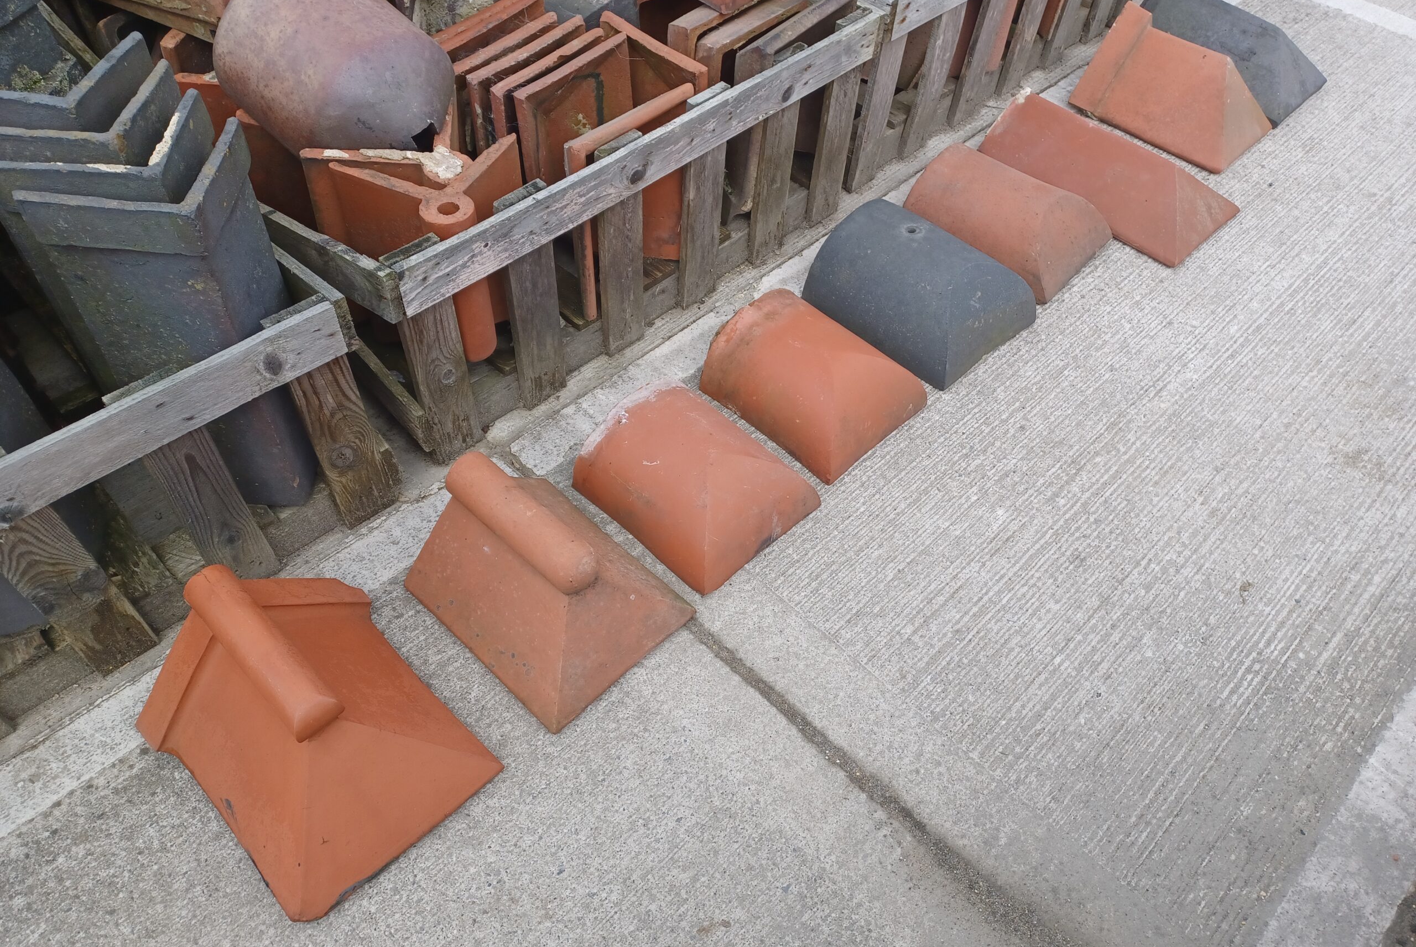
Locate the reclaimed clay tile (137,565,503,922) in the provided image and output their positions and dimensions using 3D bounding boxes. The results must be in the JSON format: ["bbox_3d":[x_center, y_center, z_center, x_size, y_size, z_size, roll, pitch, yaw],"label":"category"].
[{"bbox_3d":[-0.463,0.264,1.164,0.354,0.161,0.276,37,56,25],"label":"reclaimed clay tile"}]

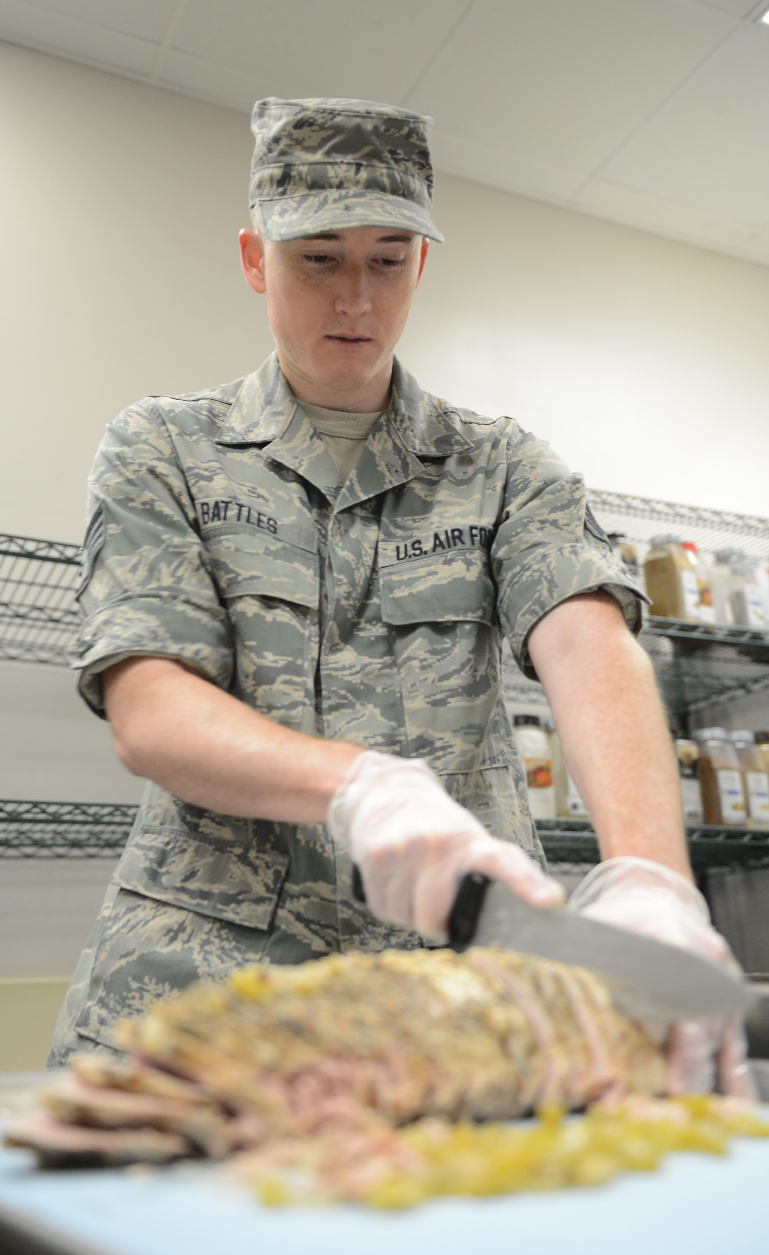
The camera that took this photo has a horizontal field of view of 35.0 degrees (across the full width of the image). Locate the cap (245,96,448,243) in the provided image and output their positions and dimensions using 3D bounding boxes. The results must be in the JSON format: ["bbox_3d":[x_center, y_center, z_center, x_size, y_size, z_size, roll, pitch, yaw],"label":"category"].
[{"bbox_3d":[-0.036,-0.423,1.116,0.173,0.118,0.250,-1,26,-12],"label":"cap"}]

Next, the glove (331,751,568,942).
[{"bbox_3d":[0.045,0.174,0.930,0.195,0.120,0.115,29,-2,13],"label":"glove"}]

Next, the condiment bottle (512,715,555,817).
[{"bbox_3d":[0.252,0.250,2.152,0.064,0.200,0.071,6,-19,-25],"label":"condiment bottle"}]

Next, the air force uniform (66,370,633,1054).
[{"bbox_3d":[-0.040,0.080,1.200,0.530,0.710,0.330,0,-10,-12],"label":"air force uniform"}]

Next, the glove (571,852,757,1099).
[{"bbox_3d":[0.210,0.266,0.930,0.115,0.185,0.130,13,-23,-39],"label":"glove"}]

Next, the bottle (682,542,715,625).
[{"bbox_3d":[0.612,-0.086,2.450,0.066,0.196,0.075,6,-19,-25],"label":"bottle"}]

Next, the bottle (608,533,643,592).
[{"bbox_3d":[0.465,-0.098,2.441,0.065,0.198,0.065,14,-24,-42],"label":"bottle"}]

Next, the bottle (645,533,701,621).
[{"bbox_3d":[0.586,-0.090,2.487,0.076,0.203,0.076,-17,-23,39],"label":"bottle"}]

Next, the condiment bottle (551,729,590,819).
[{"bbox_3d":[0.326,0.263,2.197,0.070,0.197,0.088,6,-19,-25],"label":"condiment bottle"}]

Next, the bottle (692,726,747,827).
[{"bbox_3d":[0.637,0.293,2.348,0.071,0.202,0.090,6,-19,-25],"label":"bottle"}]

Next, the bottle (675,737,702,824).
[{"bbox_3d":[0.547,0.286,2.295,0.062,0.192,0.075,6,-19,-25],"label":"bottle"}]

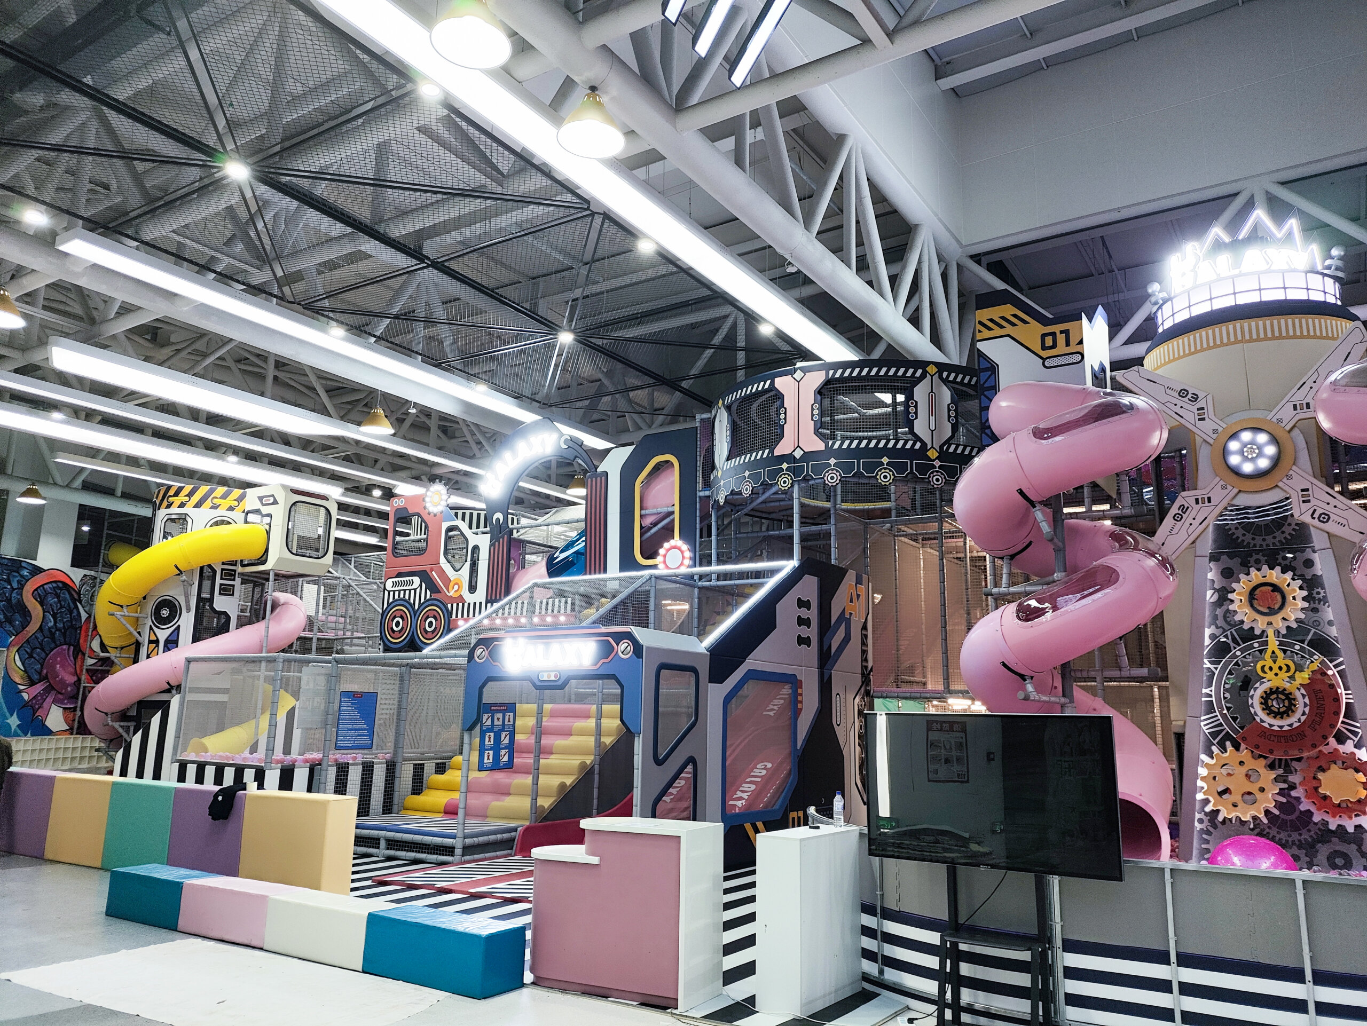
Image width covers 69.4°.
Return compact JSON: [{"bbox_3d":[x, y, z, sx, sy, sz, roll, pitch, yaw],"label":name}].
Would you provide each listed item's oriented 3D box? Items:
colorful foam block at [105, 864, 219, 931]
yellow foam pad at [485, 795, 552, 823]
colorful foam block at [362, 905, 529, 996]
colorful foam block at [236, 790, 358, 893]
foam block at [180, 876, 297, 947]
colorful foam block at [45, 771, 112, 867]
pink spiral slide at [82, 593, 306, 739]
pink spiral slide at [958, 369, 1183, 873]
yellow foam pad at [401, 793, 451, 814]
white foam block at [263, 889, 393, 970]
[{"bbox_3d":[-4.152,3.061,7.902,1.035,0.354,0.330,-6,-14,32],"label":"colorful foam block"},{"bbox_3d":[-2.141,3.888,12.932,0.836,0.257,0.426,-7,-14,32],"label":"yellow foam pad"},{"bbox_3d":[-1.525,2.762,6.248,1.043,0.354,0.330,-6,-14,32],"label":"colorful foam block"},{"bbox_3d":[-3.507,3.020,8.968,1.142,0.888,0.320,-6,-14,31],"label":"colorful foam block"},{"bbox_3d":[-3.278,2.962,7.352,1.039,0.354,0.330,-6,-14,32],"label":"foam block"},{"bbox_3d":[-6.422,3.341,10.753,1.148,0.888,0.320,-6,-14,31],"label":"colorful foam block"},{"bbox_3d":[-12.280,4.153,25.538,2.500,4.500,5.500,-7,-14,32],"label":"pink spiral slide"},{"bbox_3d":[4.207,1.038,10.882,2.450,5.600,3.500,-7,-14,32],"label":"pink spiral slide"},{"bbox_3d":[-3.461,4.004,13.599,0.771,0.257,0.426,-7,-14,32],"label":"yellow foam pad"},{"bbox_3d":[-2.402,2.862,6.800,1.040,0.354,0.330,-6,-14,32],"label":"white foam block"}]

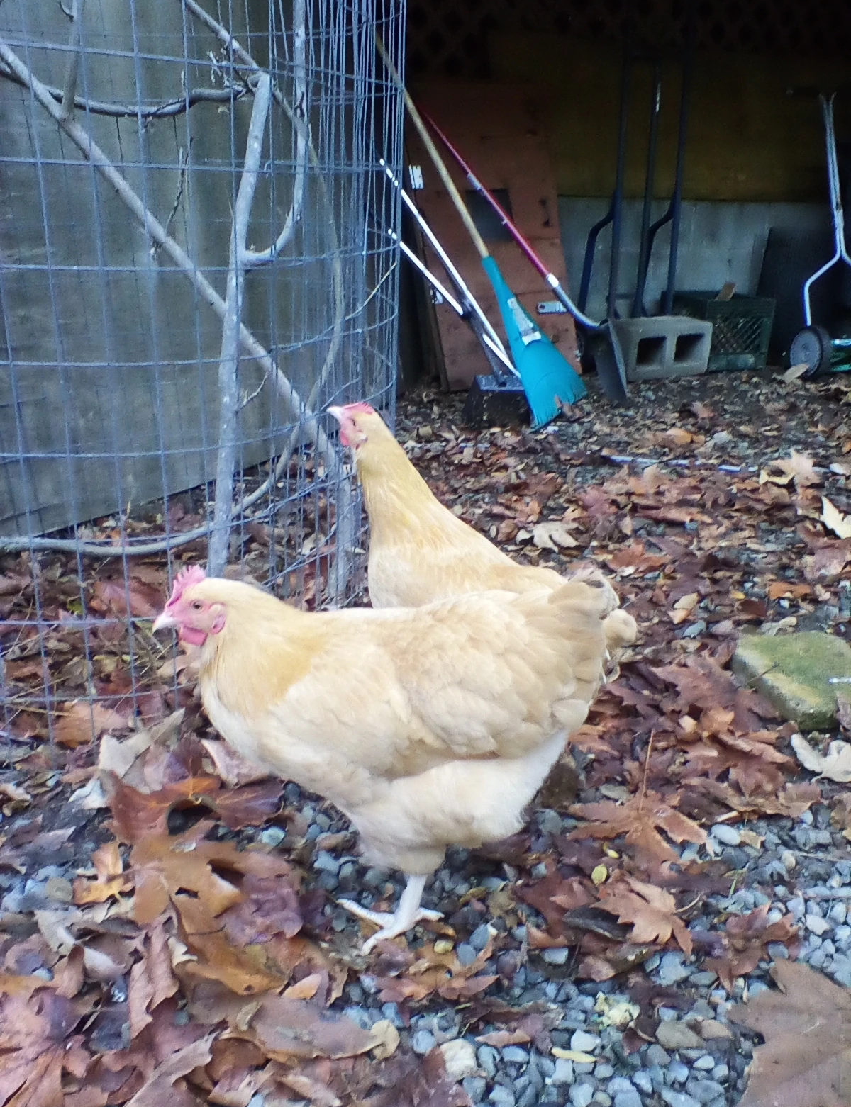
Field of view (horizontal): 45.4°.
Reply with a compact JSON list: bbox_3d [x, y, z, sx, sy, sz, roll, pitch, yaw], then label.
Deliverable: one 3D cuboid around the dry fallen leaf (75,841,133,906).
[{"bbox_3d":[-0.335,0.332,1.055,0.063,0.030,0.075,1,20,0],"label":"dry fallen leaf"}]

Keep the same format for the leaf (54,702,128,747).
[{"bbox_3d":[-0.441,0.226,1.340,0.100,0.030,0.090,1,20,0],"label":"leaf"}]

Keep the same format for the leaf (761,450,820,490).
[{"bbox_3d":[0.913,-0.210,2.545,0.148,0.060,0.120,1,20,0],"label":"leaf"}]

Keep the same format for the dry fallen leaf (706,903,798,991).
[{"bbox_3d":[0.314,0.378,0.977,0.092,0.022,0.105,1,20,0],"label":"dry fallen leaf"}]

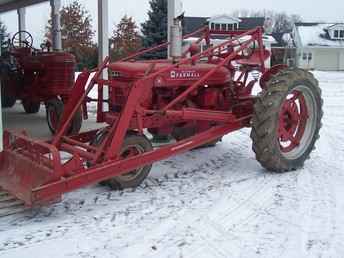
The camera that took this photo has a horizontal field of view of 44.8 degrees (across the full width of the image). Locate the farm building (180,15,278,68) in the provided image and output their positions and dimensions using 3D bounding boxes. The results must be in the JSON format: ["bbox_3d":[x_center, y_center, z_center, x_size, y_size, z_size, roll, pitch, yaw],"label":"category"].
[{"bbox_3d":[5.519,-9.734,47.017,11.200,6.100,9.000,0,10,0],"label":"farm building"}]

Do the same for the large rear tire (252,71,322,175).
[{"bbox_3d":[1.618,-0.111,5.782,1.455,1.455,0.320,-9,13,-41],"label":"large rear tire"}]

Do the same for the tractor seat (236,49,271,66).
[{"bbox_3d":[1.293,-1.130,6.598,0.430,0.270,0.480,-9,13,-41],"label":"tractor seat"}]

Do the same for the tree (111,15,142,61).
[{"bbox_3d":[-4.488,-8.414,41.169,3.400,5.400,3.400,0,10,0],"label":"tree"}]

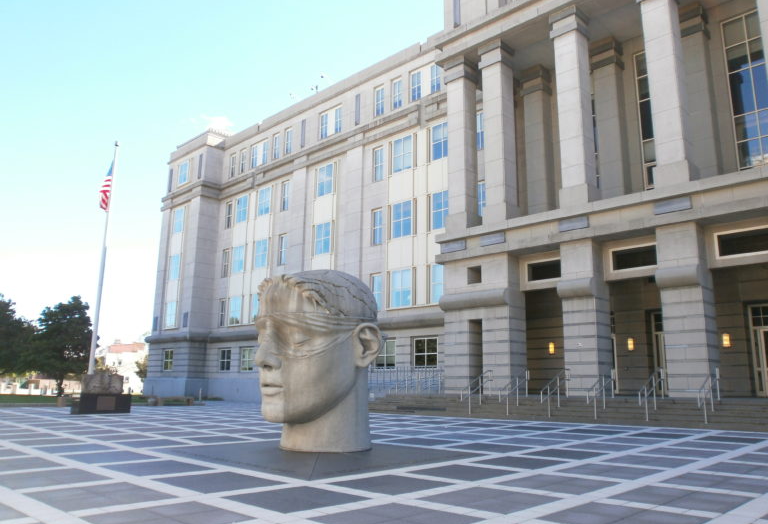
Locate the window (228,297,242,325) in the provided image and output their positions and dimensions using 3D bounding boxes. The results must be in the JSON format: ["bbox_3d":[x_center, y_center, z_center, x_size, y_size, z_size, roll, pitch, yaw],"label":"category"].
[{"bbox_3d":[-11.737,3.865,47.526,1.849,2.252,0.200,-11,-16,43],"label":"window"}]

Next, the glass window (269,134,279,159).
[{"bbox_3d":[-7.945,-8.554,44.510,0.832,1.895,0.150,-11,-16,42],"label":"glass window"}]

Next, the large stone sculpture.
[{"bbox_3d":[-1.324,1.828,11.637,2.200,3.450,2.750,-11,-16,42],"label":"large stone sculpture"}]

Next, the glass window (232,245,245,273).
[{"bbox_3d":[-11.686,-0.201,48.112,1.570,2.060,0.200,-11,-16,43],"label":"glass window"}]

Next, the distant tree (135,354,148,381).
[{"bbox_3d":[-30.100,13.800,75.000,3.400,4.800,3.400,-11,-16,43],"label":"distant tree"}]

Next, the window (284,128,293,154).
[{"bbox_3d":[-6.844,-8.687,43.298,0.720,1.970,0.180,-11,-17,42],"label":"window"}]

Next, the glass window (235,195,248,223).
[{"bbox_3d":[-10.872,-4.059,46.118,1.450,2.120,0.180,-11,-17,42],"label":"glass window"}]

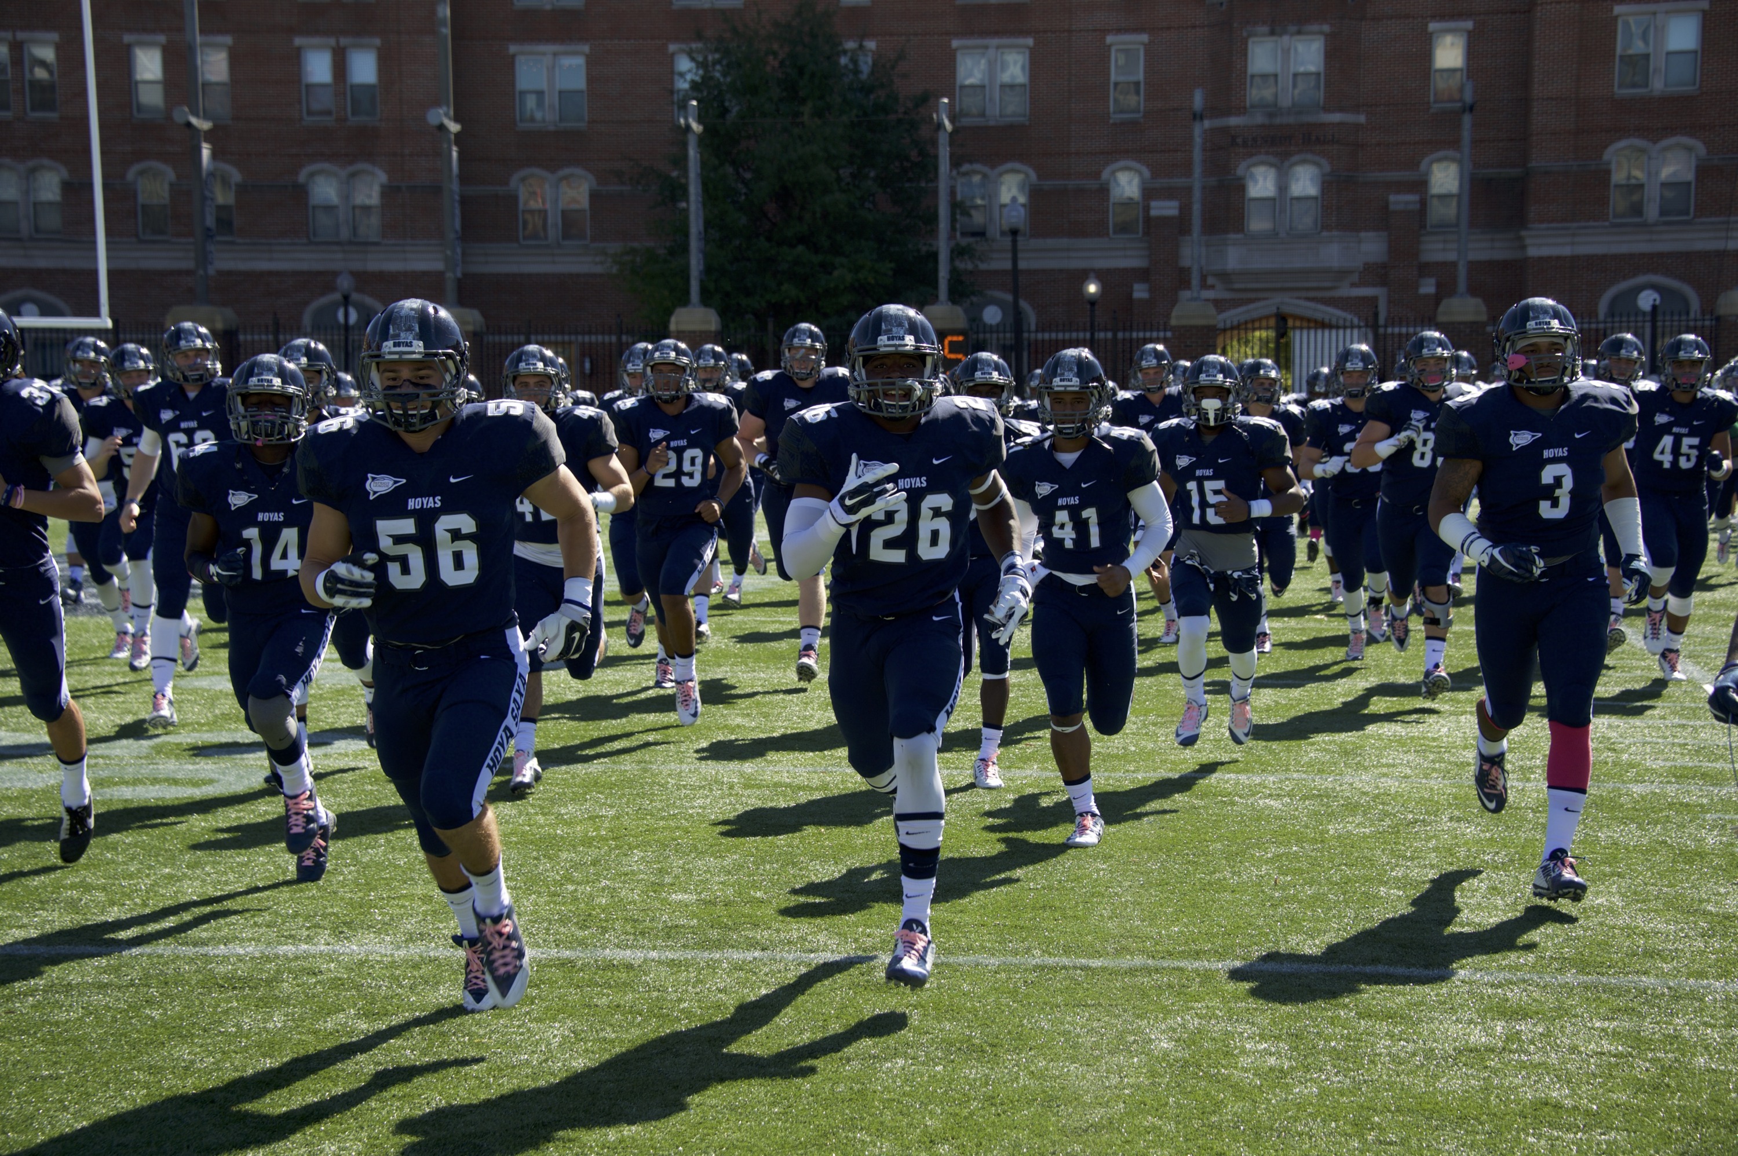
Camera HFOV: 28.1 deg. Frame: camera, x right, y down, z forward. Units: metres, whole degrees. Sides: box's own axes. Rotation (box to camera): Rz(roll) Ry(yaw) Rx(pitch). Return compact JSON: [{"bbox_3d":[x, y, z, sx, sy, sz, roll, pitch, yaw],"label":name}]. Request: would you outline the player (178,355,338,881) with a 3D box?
[{"bbox_3d":[-1.950,0.129,11.150,0.560,1.687,0.850,0,3,-6],"label":"player"}]

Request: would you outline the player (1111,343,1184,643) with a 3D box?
[{"bbox_3d":[1.695,-0.513,21.000,0.660,1.805,0.750,0,3,3],"label":"player"}]

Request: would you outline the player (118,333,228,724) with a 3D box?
[{"bbox_3d":[-3.211,-0.248,16.250,0.640,1.889,0.800,0,3,-3],"label":"player"}]

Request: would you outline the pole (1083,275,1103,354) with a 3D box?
[{"bbox_3d":[4.835,-4.638,75.063,0.400,4.000,0.400,0,3,0],"label":"pole"}]

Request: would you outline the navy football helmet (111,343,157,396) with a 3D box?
[{"bbox_3d":[-3.873,-1.101,18.300,0.245,0.275,0.305,-1,3,-18],"label":"navy football helmet"}]

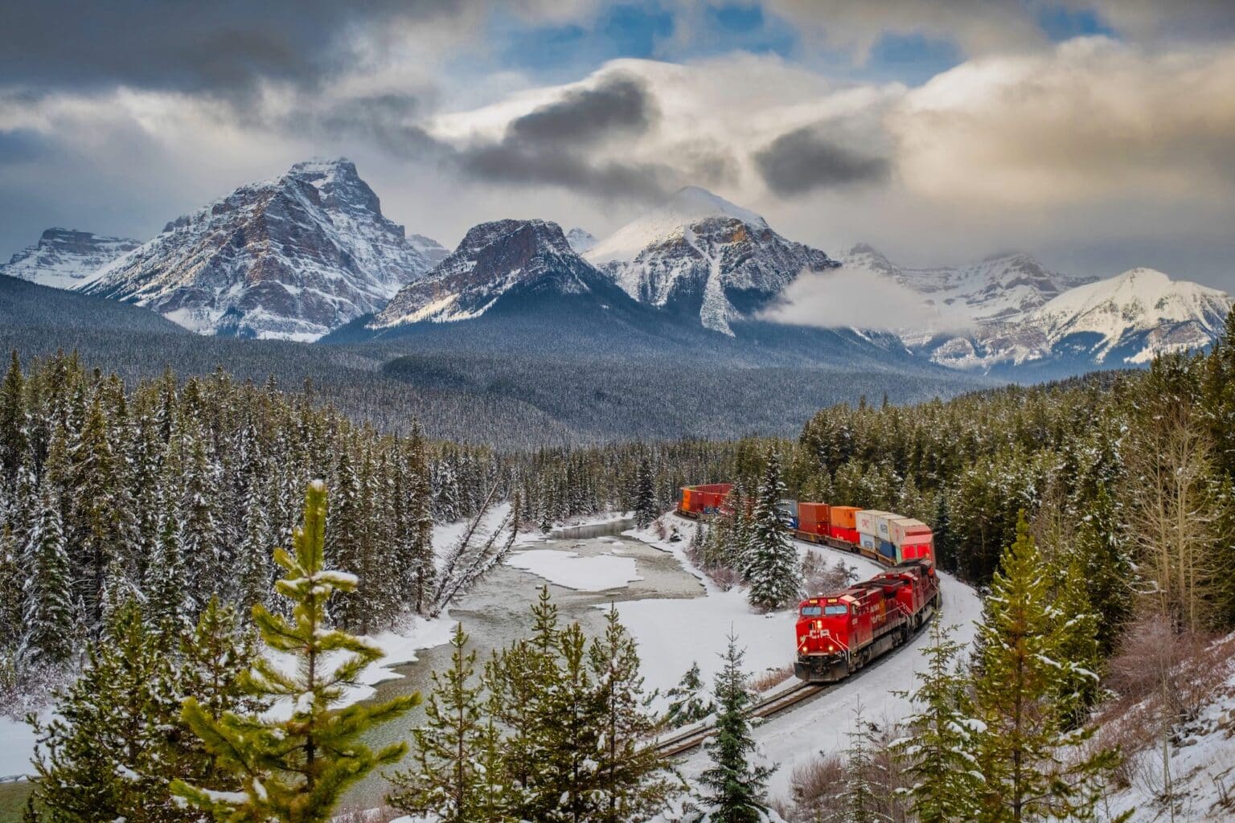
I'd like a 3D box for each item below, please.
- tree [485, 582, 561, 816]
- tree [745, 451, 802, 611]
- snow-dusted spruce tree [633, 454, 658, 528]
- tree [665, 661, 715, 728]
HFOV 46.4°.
[{"bbox_3d":[-3.544,10.890,54.000,2.900,8.600,2.900,0,-2,0],"label":"tree"},{"bbox_3d":[14.879,11.418,138.000,5.400,15.300,5.400,0,-2,0],"label":"tree"},{"bbox_3d":[5.669,16.416,297.000,5.000,15.300,5.000,0,-2,0],"label":"snow-dusted spruce tree"},{"bbox_3d":[3.541,13.863,70.500,2.450,3.450,2.400,0,-2,0],"label":"tree"}]

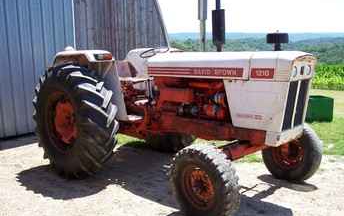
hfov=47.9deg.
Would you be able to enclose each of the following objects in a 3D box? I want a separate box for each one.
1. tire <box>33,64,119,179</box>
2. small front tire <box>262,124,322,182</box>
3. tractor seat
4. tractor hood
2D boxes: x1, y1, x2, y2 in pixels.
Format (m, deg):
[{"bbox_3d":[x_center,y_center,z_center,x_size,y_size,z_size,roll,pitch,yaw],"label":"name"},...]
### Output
[{"bbox_3d":[-1.353,0.168,5.315,1.531,1.531,0.440,5,9,43],"label":"tire"},{"bbox_3d":[1.535,0.539,5.014,0.205,0.765,0.765,-7,10,-43],"label":"small front tire"},{"bbox_3d":[-0.774,-0.527,5.780,0.450,0.410,0.480,5,9,43],"label":"tractor seat"},{"bbox_3d":[0.568,-0.492,4.526,1.975,0.310,0.520,5,9,43],"label":"tractor hood"}]

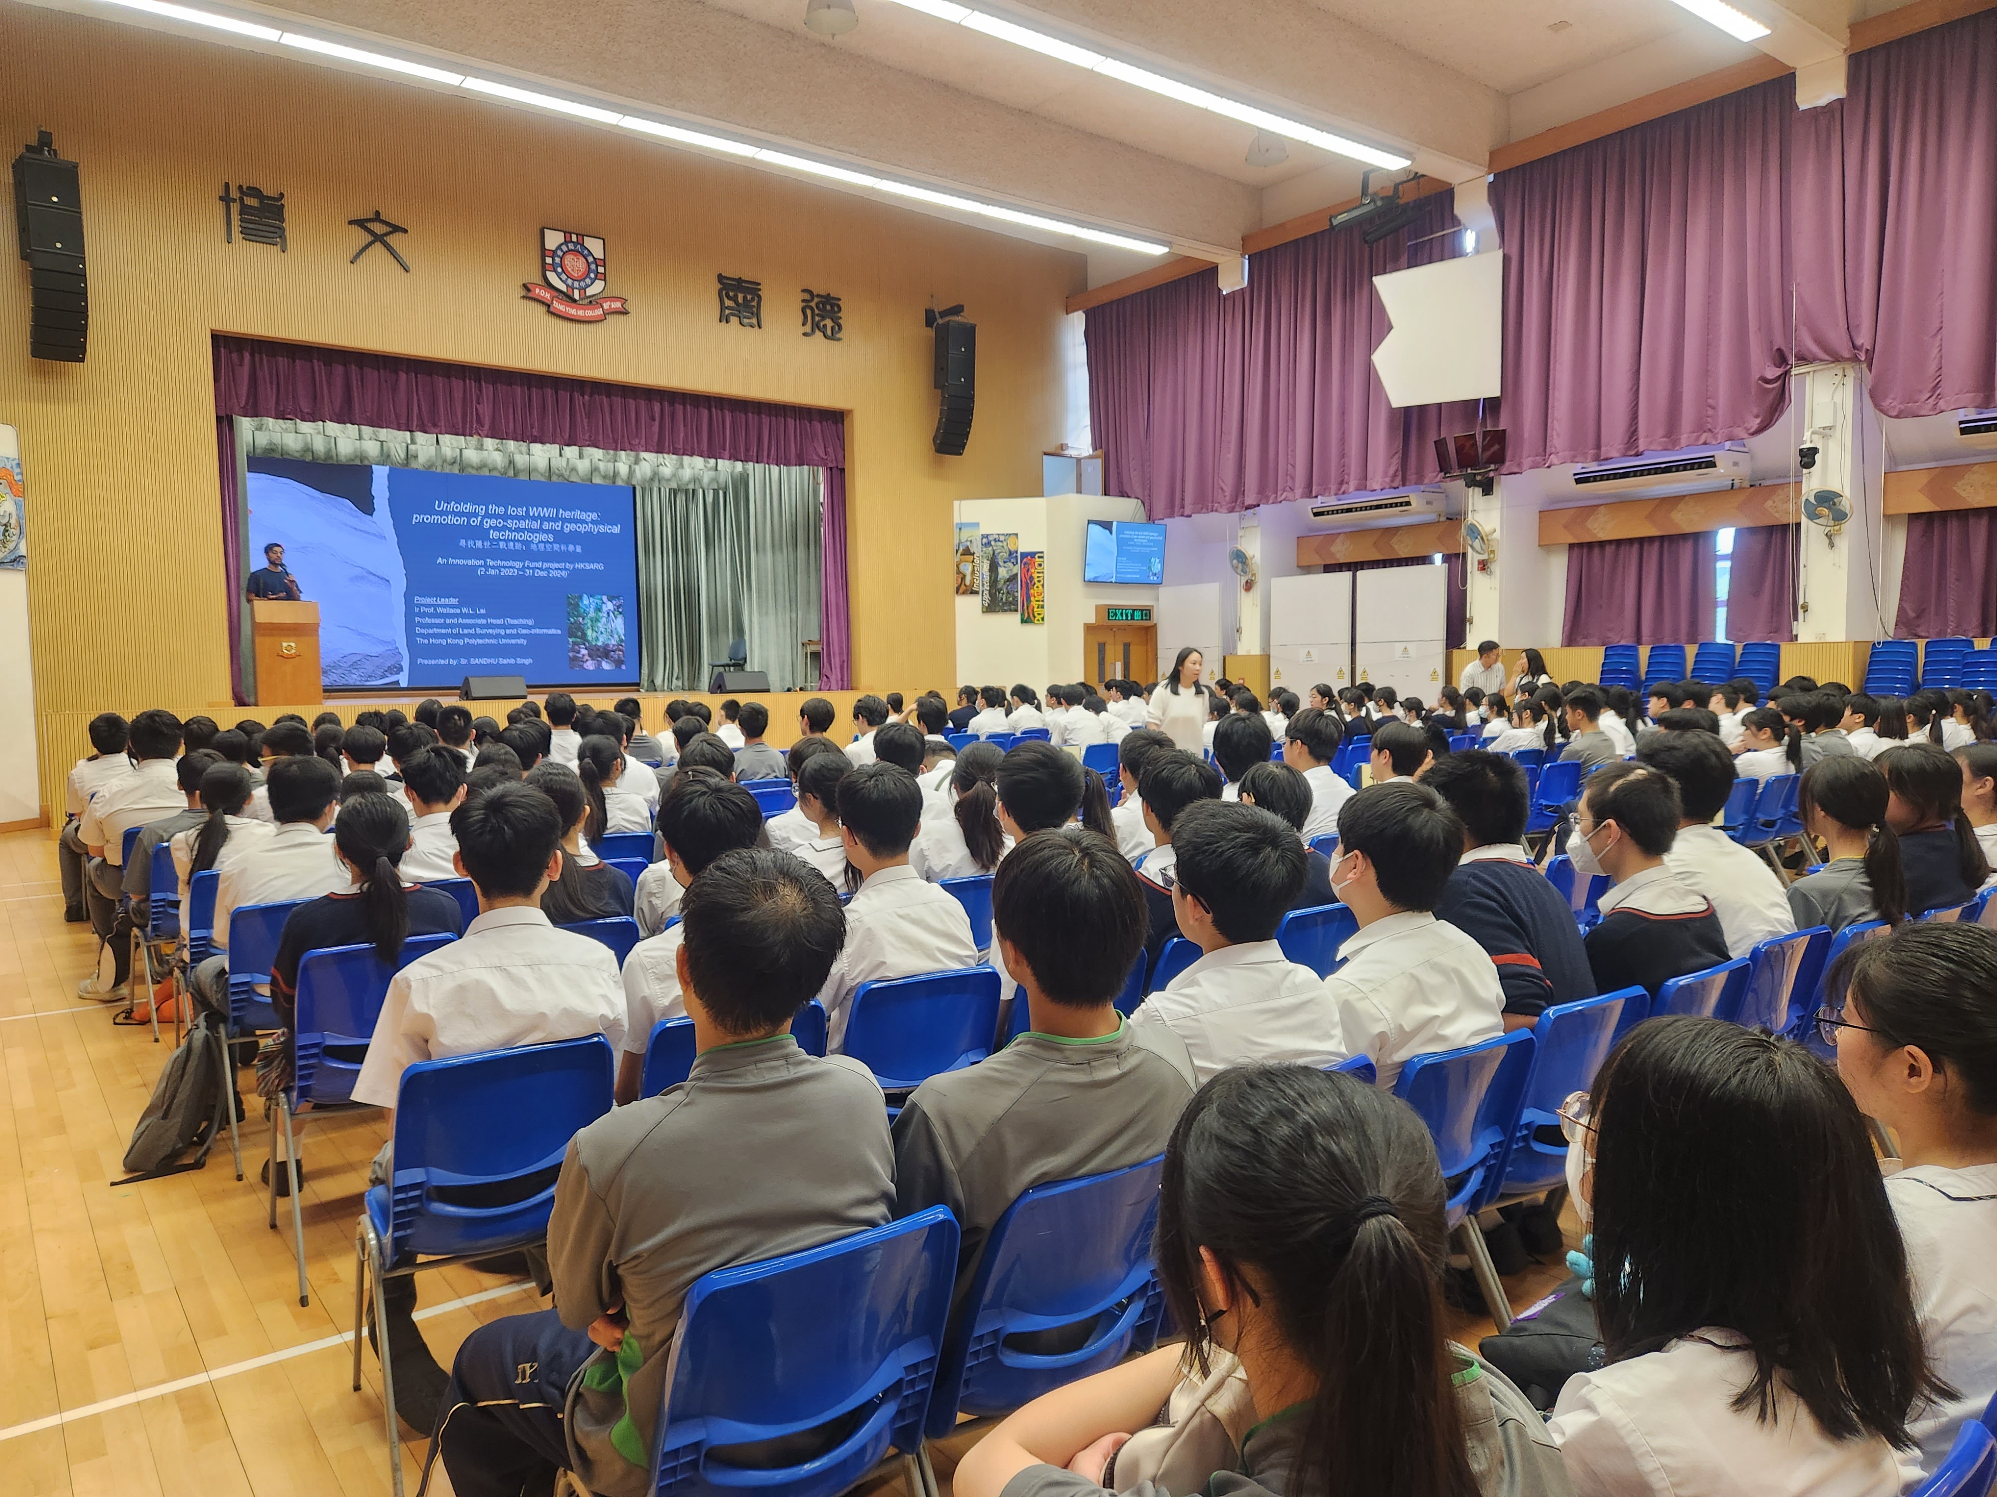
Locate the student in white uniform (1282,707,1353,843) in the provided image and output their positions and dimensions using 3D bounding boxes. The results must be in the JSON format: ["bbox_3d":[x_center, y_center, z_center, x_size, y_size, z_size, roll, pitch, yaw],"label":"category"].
[{"bbox_3d":[1.069,0.487,5.297,0.460,1.270,0.750,-3,4,-38],"label":"student in white uniform"}]

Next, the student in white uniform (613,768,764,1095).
[{"bbox_3d":[-0.705,0.678,2.944,0.460,1.260,0.720,-3,4,-37],"label":"student in white uniform"}]

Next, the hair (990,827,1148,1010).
[{"bbox_3d":[0.102,0.242,1.898,0.200,0.240,0.235,-3,4,-29],"label":"hair"}]

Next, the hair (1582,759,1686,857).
[{"bbox_3d":[1.439,0.136,3.008,0.185,0.220,0.215,-3,4,-37],"label":"hair"}]

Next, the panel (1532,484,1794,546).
[{"bbox_3d":[7.039,-2.424,13.824,0.120,0.390,3.000,-3,4,-37],"label":"panel"}]

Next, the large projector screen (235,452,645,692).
[{"bbox_3d":[-7.216,-2.239,17.782,4.994,2.876,0.100,-3,4,-37],"label":"large projector screen"}]

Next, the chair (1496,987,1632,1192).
[{"bbox_3d":[1.060,0.890,2.880,0.460,0.800,0.540,-3,4,-32],"label":"chair"}]

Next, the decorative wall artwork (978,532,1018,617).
[{"bbox_3d":[0.025,-2.633,19.991,0.528,1.197,0.030,-1,4,7],"label":"decorative wall artwork"}]

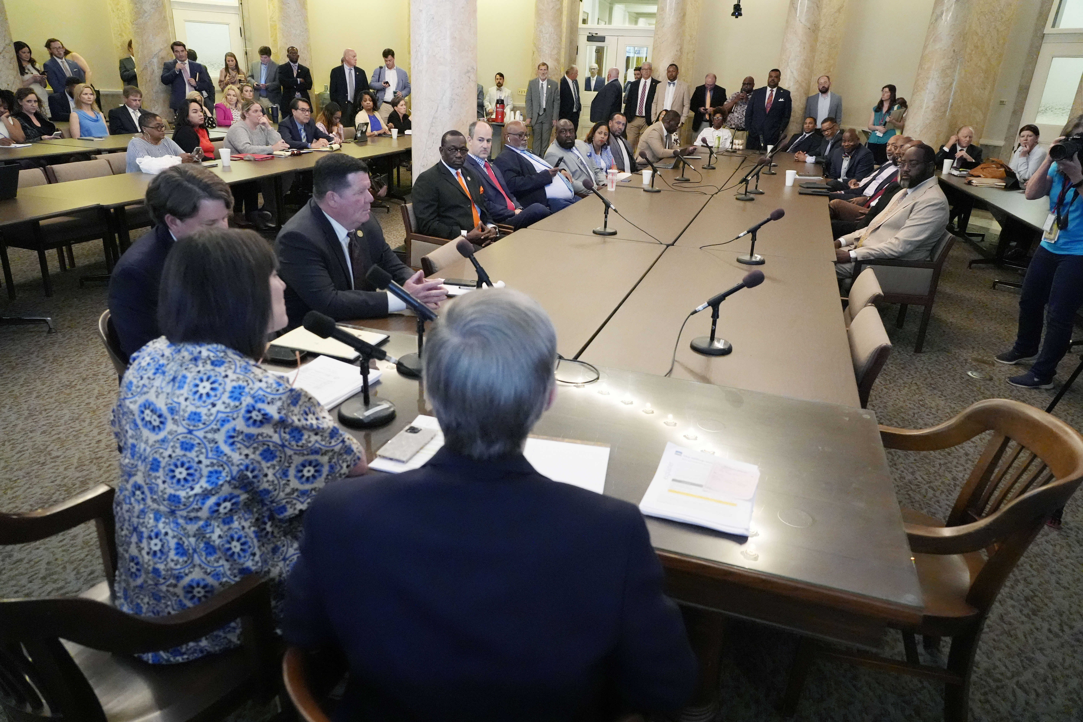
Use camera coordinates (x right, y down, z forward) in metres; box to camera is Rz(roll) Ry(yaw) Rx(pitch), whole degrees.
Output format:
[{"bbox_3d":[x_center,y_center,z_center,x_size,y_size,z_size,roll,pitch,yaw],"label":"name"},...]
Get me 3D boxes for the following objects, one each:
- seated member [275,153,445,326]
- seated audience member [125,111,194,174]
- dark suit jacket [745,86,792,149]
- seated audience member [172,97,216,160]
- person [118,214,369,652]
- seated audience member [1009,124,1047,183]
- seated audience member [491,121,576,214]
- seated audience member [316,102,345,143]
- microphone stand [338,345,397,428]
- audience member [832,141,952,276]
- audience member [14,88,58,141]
[{"bbox_3d":[-0.592,-0.092,2.721,0.780,1.305,0.620,10,23,19],"label":"seated member"},{"bbox_3d":[-3.223,-1.590,6.435,0.800,1.156,0.520,12,24,22],"label":"seated audience member"},{"bbox_3d":[3.073,-3.278,9.733,0.600,0.800,0.340,12,24,23],"label":"dark suit jacket"},{"bbox_3d":[-3.210,-1.919,7.128,0.820,1.261,0.500,10,22,17],"label":"seated audience member"},{"bbox_3d":[-0.669,0.318,1.709,0.540,1.281,0.760,18,26,34],"label":"person"},{"bbox_3d":[5.604,-2.156,8.697,0.780,1.318,0.550,-6,23,-21],"label":"seated audience member"},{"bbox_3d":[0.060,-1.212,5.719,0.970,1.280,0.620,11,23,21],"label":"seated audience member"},{"bbox_3d":[-2.417,-2.580,8.952,0.800,1.176,0.500,12,24,22],"label":"seated audience member"},{"bbox_3d":[-0.459,0.051,1.888,0.152,0.187,0.152,-1,22,-10],"label":"microphone stand"},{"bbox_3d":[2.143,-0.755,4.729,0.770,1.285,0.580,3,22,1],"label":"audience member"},{"bbox_3d":[-5.406,-2.355,7.995,0.800,1.243,0.500,14,24,27],"label":"audience member"}]

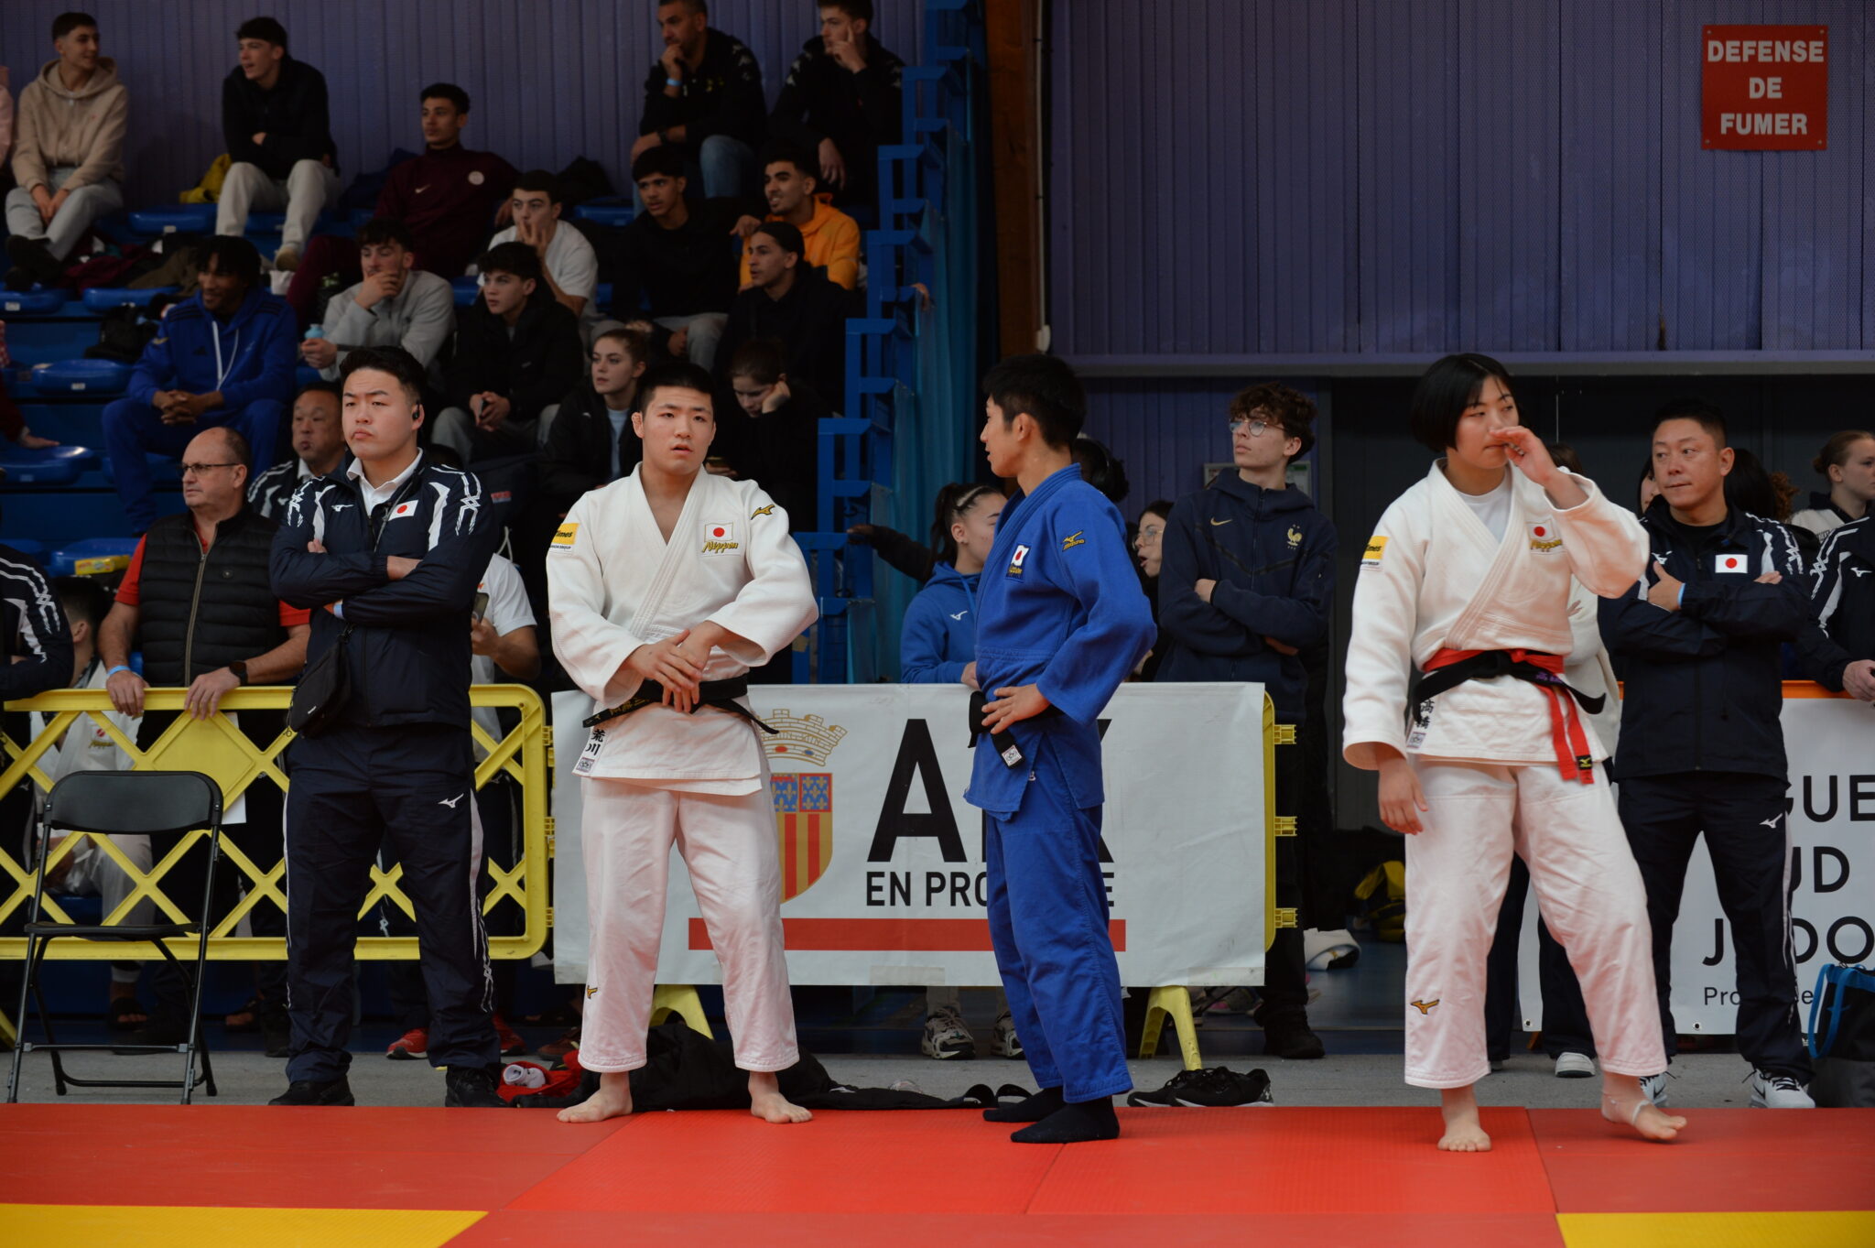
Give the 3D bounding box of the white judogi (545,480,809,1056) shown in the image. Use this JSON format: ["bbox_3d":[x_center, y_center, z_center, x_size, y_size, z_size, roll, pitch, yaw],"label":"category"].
[{"bbox_3d":[-0.579,0.330,11.200,0.610,1.385,0.420,0,1,-2],"label":"white judogi"}]

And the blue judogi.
[{"bbox_3d":[0.266,0.346,10.870,0.400,1.400,0.540,0,1,-22],"label":"blue judogi"}]

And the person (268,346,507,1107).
[{"bbox_3d":[-1.299,0.251,11.680,0.540,1.810,0.390,0,0,5],"label":"person"}]

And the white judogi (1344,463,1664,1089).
[{"bbox_3d":[1.225,0.327,10.670,0.690,1.350,0.450,0,0,1],"label":"white judogi"}]

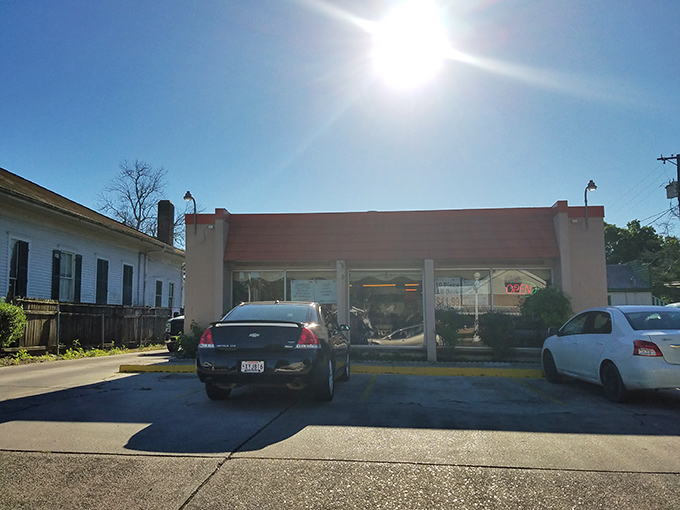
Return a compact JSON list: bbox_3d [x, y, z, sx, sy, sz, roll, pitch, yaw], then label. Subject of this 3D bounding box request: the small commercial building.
[{"bbox_3d":[1.708,1.336,17.403,10.790,3.930,10.000,-1,-7,6],"label":"small commercial building"}]

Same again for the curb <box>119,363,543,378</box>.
[{"bbox_3d":[-0.260,2.489,10.971,9.300,0.170,0.220,0,-7,5],"label":"curb"}]

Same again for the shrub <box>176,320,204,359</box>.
[{"bbox_3d":[-3.820,2.188,13.226,0.900,1.000,0.800,-1,-7,6],"label":"shrub"}]

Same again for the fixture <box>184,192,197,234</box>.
[{"bbox_3d":[-3.962,-1.139,13.533,0.280,1.130,0.580,-1,-7,6],"label":"fixture"}]

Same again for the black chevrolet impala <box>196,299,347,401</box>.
[{"bbox_3d":[-0.867,1.555,8.920,1.870,1.490,5.090,0,-7,5],"label":"black chevrolet impala"}]

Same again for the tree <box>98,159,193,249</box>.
[{"bbox_3d":[-13.978,-0.658,36.381,7.200,12.850,7.000,0,-7,0],"label":"tree"}]

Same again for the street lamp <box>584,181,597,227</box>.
[{"bbox_3d":[6.167,-1.243,12.573,0.280,1.150,0.580,-1,-7,6],"label":"street lamp"}]

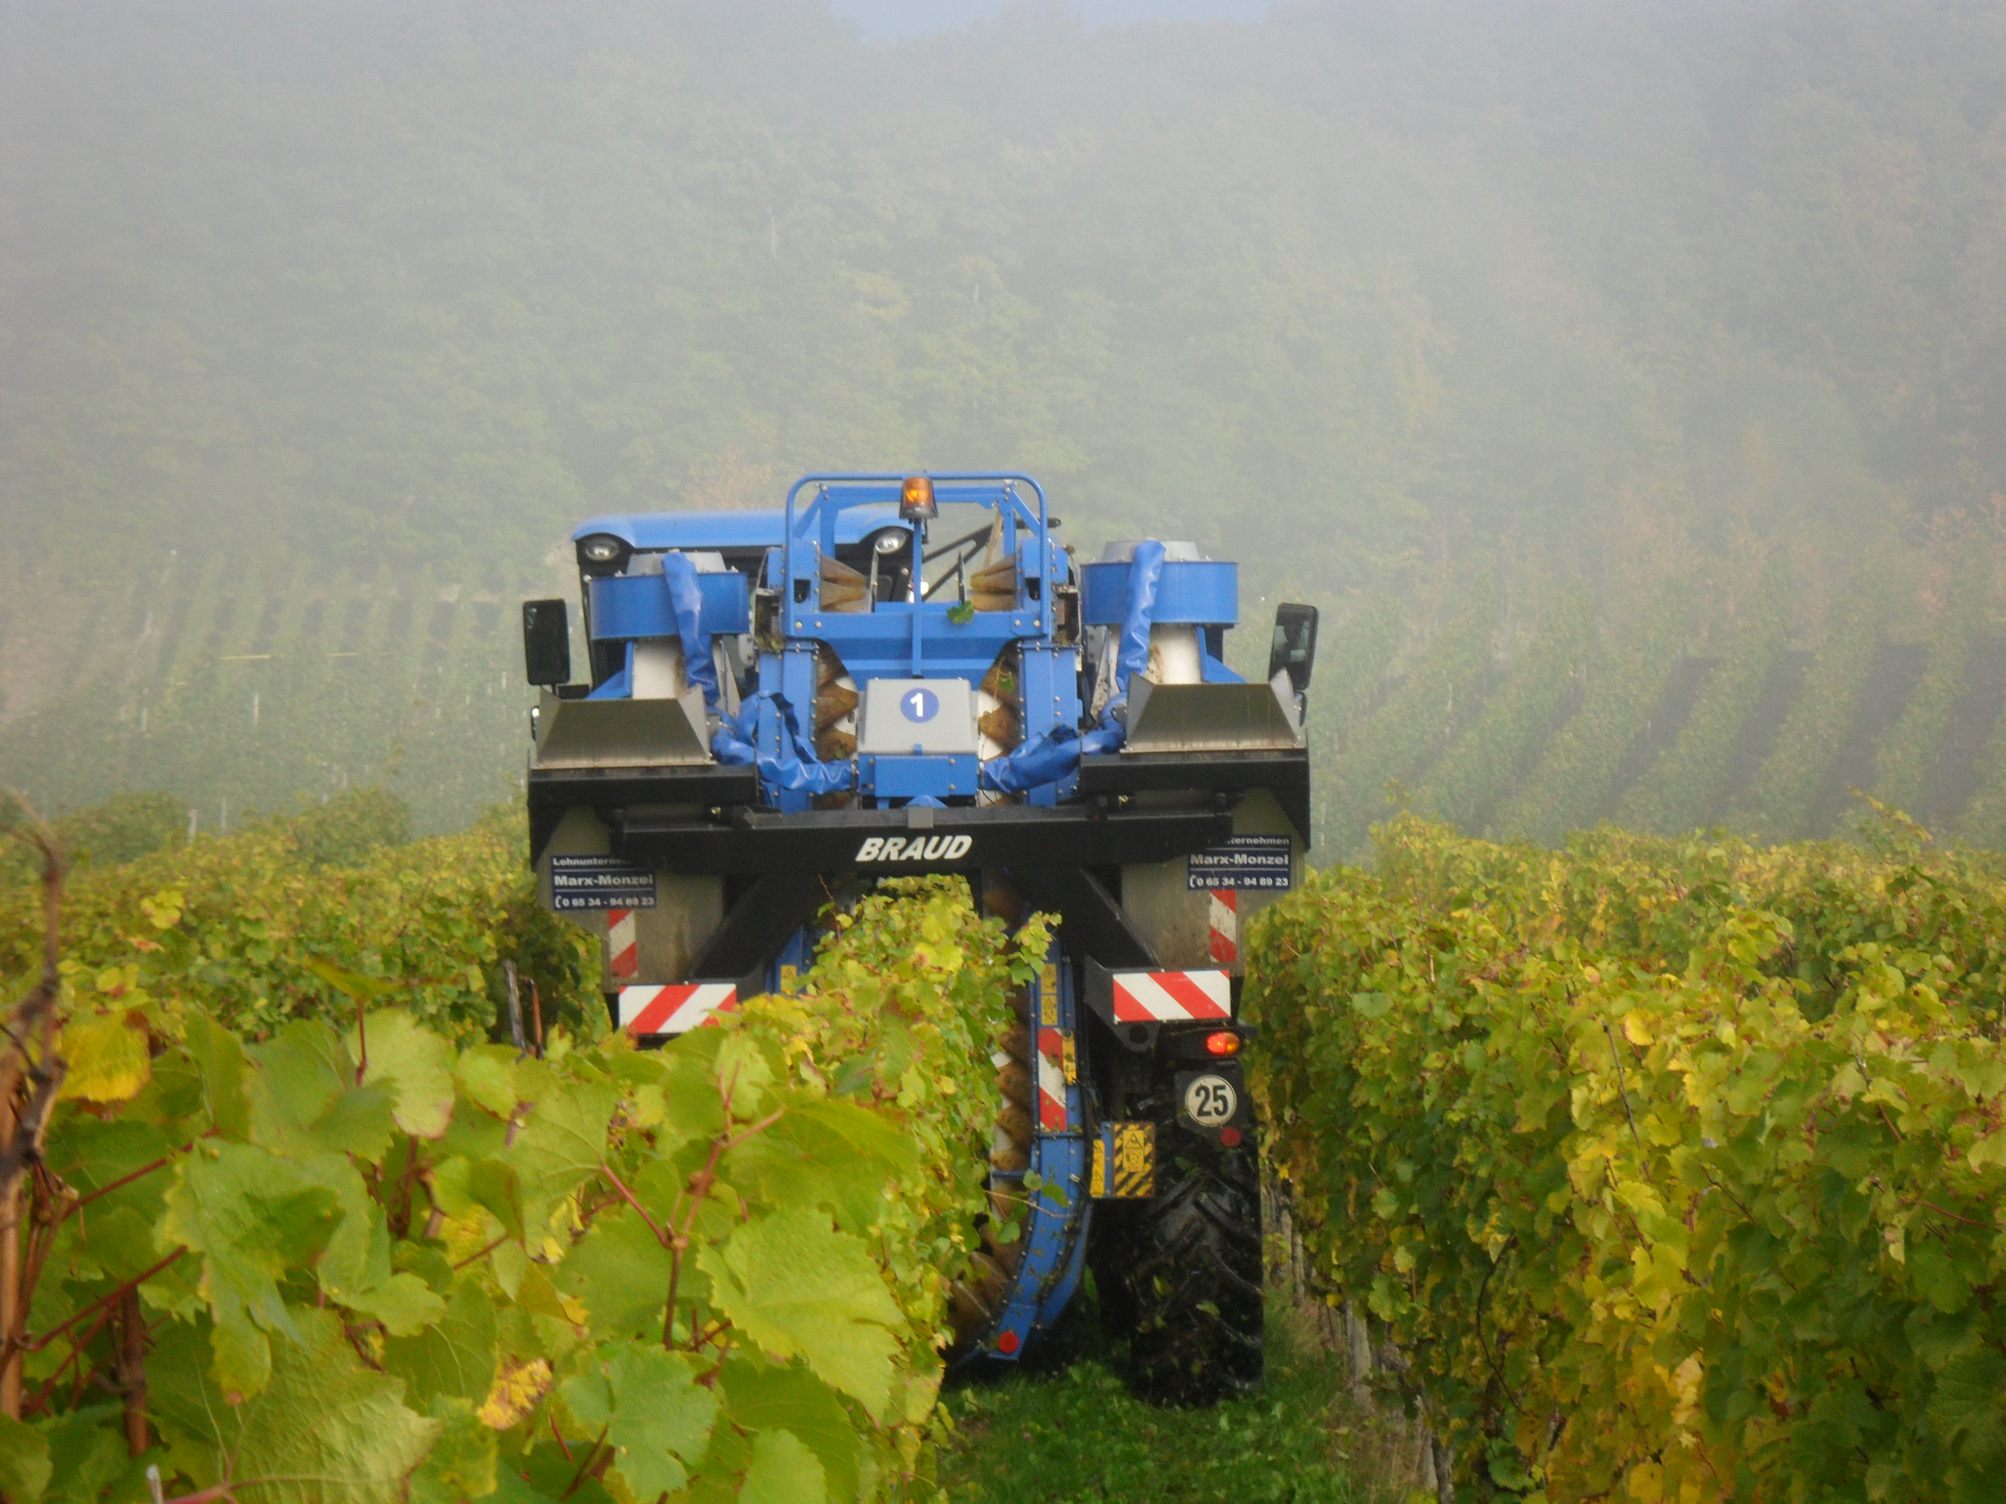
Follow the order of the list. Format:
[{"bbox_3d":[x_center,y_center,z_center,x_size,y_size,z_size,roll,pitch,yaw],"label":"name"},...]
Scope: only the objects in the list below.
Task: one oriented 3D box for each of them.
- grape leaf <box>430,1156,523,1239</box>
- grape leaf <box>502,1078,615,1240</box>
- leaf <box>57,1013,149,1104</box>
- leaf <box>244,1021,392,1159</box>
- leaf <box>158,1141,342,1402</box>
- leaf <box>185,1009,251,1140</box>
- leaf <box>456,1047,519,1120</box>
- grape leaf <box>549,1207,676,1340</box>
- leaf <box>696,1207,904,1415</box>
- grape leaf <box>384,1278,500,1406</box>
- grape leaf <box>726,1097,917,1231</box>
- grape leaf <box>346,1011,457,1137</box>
[{"bbox_3d":[-0.350,0.297,5.200,0.063,0.060,0.035,-1,1,-6],"label":"grape leaf"},{"bbox_3d":[-0.295,0.271,5.200,0.080,0.108,0.045,-1,1,-6],"label":"grape leaf"},{"bbox_3d":[-0.592,0.202,5.150,0.064,0.062,0.030,-1,1,-6],"label":"leaf"},{"bbox_3d":[-0.453,0.225,5.200,0.101,0.095,0.045,1,-1,0],"label":"leaf"},{"bbox_3d":[-0.480,0.330,5.000,0.120,0.165,0.065,-1,1,-6],"label":"leaf"},{"bbox_3d":[-0.522,0.214,5.200,0.055,0.087,0.040,0,-1,30],"label":"leaf"},{"bbox_3d":[-0.349,0.225,5.300,0.043,0.049,0.025,1,-1,0],"label":"leaf"},{"bbox_3d":[-0.261,0.356,5.300,0.090,0.100,0.040,1,-1,0],"label":"grape leaf"},{"bbox_3d":[-0.129,0.359,5.000,0.131,0.136,0.055,1,-1,-5],"label":"leaf"},{"bbox_3d":[-0.380,0.400,5.300,0.080,0.087,0.040,1,-1,0],"label":"grape leaf"},{"bbox_3d":[-0.124,0.282,5.300,0.130,0.095,0.060,-1,1,-6],"label":"grape leaf"},{"bbox_3d":[-0.406,0.219,5.300,0.074,0.088,0.035,1,-1,0],"label":"grape leaf"}]

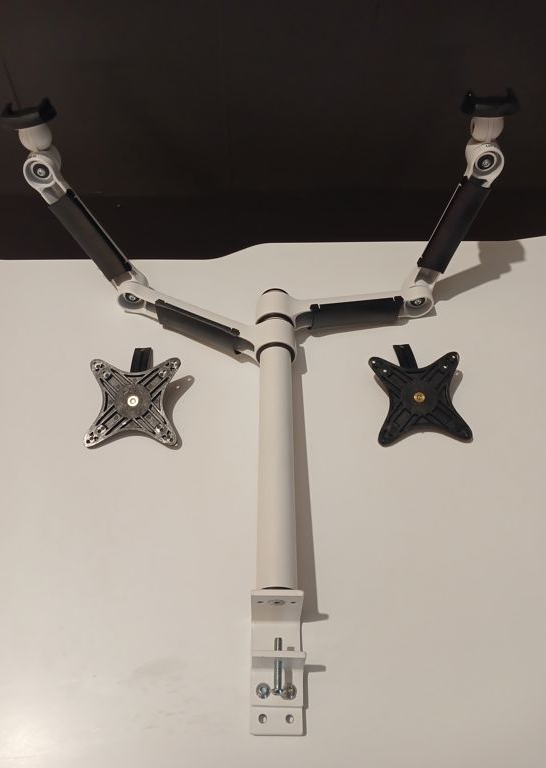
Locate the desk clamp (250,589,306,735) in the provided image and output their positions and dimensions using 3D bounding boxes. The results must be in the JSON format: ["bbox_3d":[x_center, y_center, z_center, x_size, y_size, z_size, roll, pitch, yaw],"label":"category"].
[{"bbox_3d":[0.004,0.259,0.559,0.050,0.078,0.104,0,51,0],"label":"desk clamp"}]

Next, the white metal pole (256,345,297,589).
[{"bbox_3d":[0.004,0.076,0.679,0.040,0.040,0.324,0,51,0],"label":"white metal pole"}]

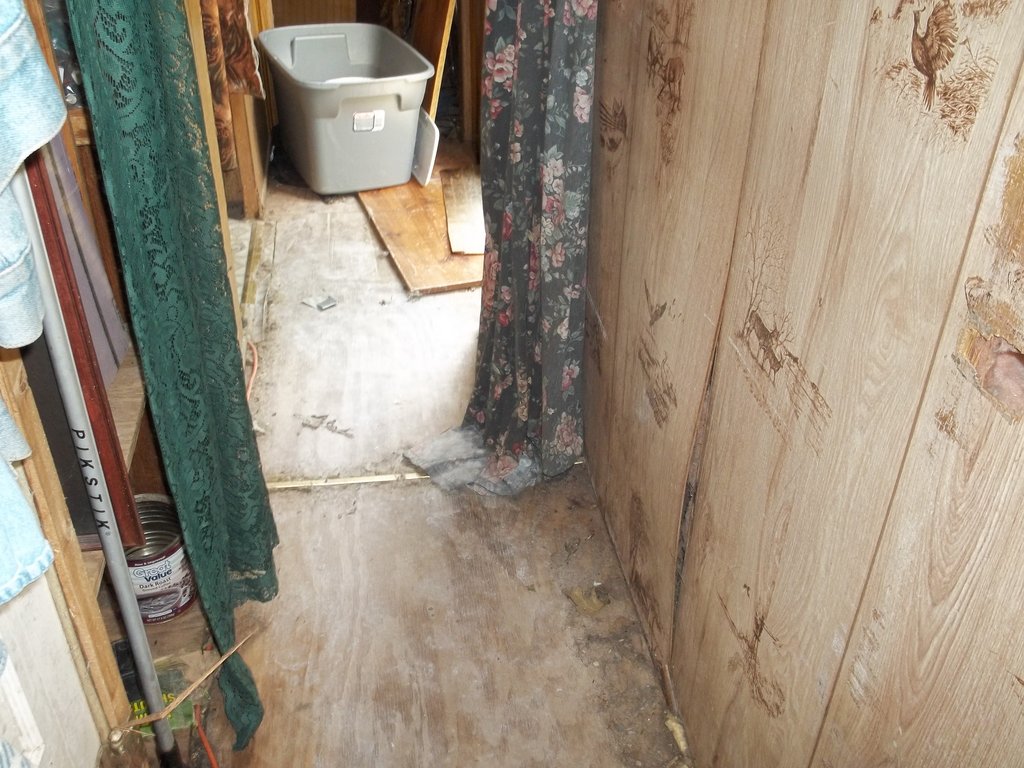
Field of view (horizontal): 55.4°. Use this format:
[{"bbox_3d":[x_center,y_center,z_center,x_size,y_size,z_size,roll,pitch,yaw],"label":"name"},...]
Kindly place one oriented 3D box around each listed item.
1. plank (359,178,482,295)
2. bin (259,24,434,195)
[{"bbox_3d":[-0.270,-0.550,3.483,0.400,0.018,0.887,-9,35,-16],"label":"plank"},{"bbox_3d":[-0.660,-1.091,3.876,0.510,0.440,0.820,-12,35,-19],"label":"bin"}]

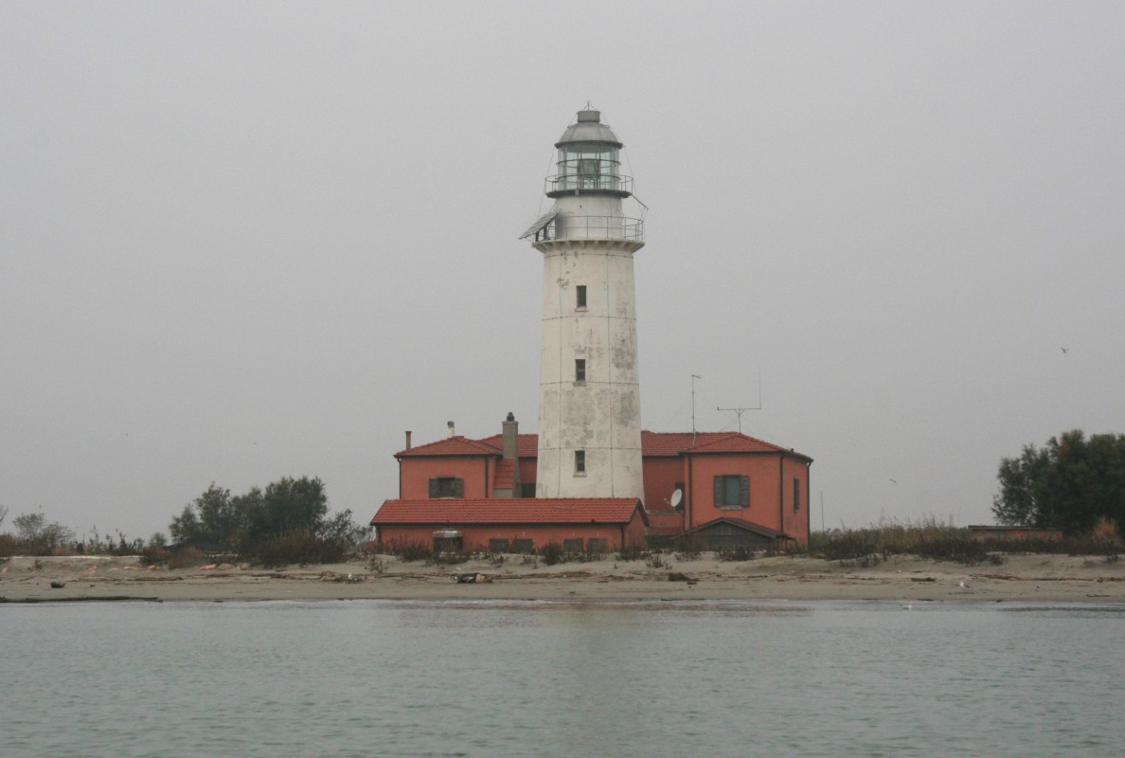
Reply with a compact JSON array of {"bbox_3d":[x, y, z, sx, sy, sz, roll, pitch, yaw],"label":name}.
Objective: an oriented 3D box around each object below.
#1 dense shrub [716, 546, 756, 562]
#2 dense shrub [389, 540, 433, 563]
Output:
[{"bbox_3d":[7.254,7.306,112.000,1.660,0.651,1.200,0,-4,0],"label":"dense shrub"},{"bbox_3d":[-6.322,7.291,113.000,1.835,0.986,1.400,0,-4,0],"label":"dense shrub"}]

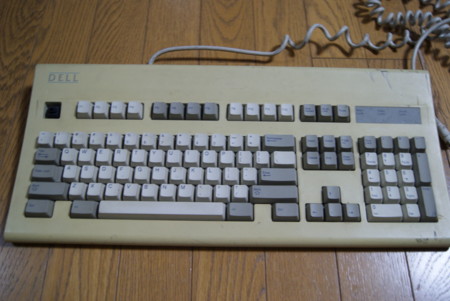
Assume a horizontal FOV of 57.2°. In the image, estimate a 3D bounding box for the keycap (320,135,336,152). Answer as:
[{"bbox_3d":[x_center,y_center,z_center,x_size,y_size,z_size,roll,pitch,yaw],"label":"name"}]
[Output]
[{"bbox_3d":[0.113,-0.009,0.455,0.018,0.010,0.018,1,69,0],"label":"keycap"}]

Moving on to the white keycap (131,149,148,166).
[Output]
[{"bbox_3d":[-0.094,0.007,0.450,0.018,0.009,0.018,1,69,-1],"label":"white keycap"}]

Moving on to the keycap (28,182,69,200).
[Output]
[{"bbox_3d":[-0.187,0.042,0.435,0.042,0.009,0.018,1,69,-1],"label":"keycap"}]

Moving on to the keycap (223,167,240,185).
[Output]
[{"bbox_3d":[0.006,0.028,0.443,0.018,0.009,0.018,1,69,-1],"label":"keycap"}]

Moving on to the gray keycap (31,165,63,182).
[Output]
[{"bbox_3d":[-0.191,0.025,0.442,0.032,0.009,0.018,1,70,-1],"label":"gray keycap"}]

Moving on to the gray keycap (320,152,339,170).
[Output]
[{"bbox_3d":[0.115,0.012,0.454,0.018,0.010,0.018,1,69,-1],"label":"gray keycap"}]

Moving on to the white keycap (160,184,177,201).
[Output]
[{"bbox_3d":[-0.060,0.044,0.435,0.018,0.009,0.018,1,70,-1],"label":"white keycap"}]

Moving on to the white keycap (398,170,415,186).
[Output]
[{"bbox_3d":[0.197,0.030,0.446,0.018,0.009,0.018,1,70,-1],"label":"white keycap"}]

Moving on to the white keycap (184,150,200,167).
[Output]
[{"bbox_3d":[-0.036,0.009,0.447,0.018,0.009,0.018,1,69,-1],"label":"white keycap"}]

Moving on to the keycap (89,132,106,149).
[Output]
[{"bbox_3d":[-0.142,-0.011,0.456,0.018,0.011,0.018,1,69,-1],"label":"keycap"}]

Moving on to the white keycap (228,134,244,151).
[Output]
[{"bbox_3d":[0.011,-0.008,0.456,0.018,0.009,0.018,1,69,-1],"label":"white keycap"}]

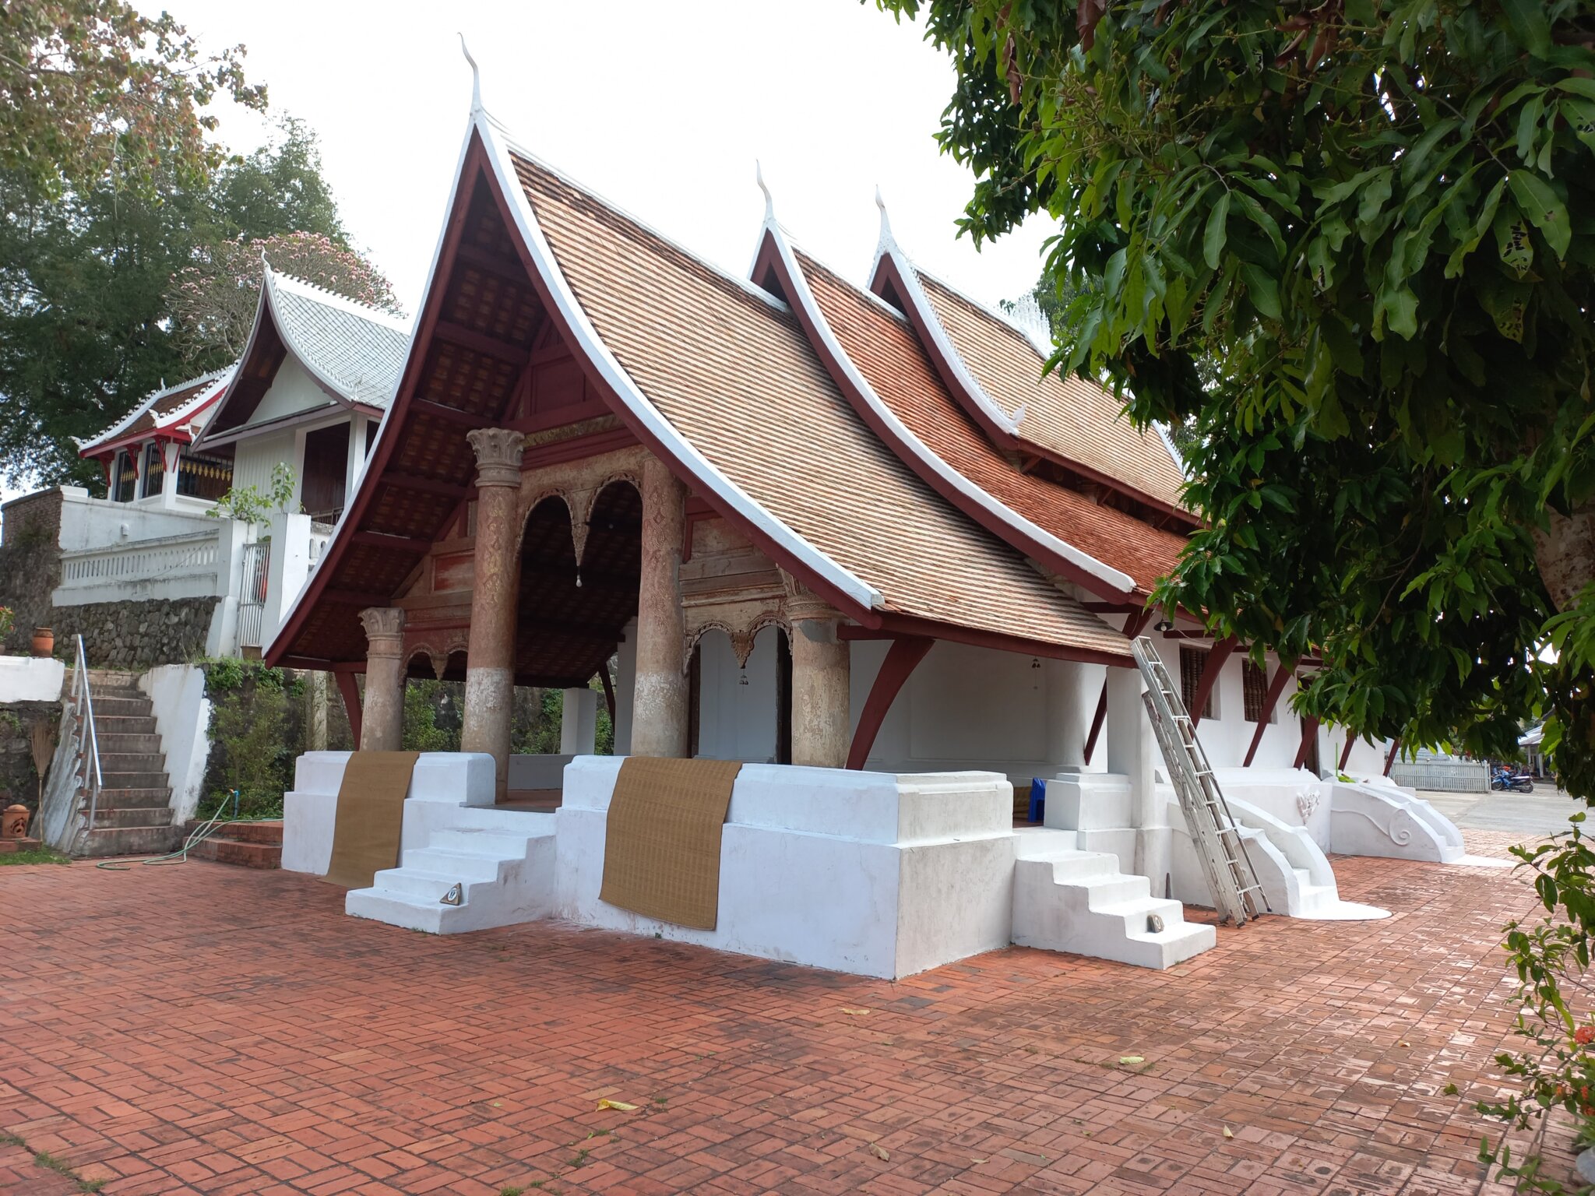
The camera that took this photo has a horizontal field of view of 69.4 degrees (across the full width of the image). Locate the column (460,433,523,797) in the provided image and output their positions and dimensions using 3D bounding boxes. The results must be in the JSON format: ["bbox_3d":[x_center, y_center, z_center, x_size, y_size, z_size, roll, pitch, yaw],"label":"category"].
[{"bbox_3d":[-3.101,0.134,11.613,0.520,3.740,0.520,-4,-9,38],"label":"column"}]

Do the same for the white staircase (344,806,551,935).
[{"bbox_3d":[-2.895,2.239,9.680,1.305,0.883,1.128,-4,-9,37],"label":"white staircase"}]

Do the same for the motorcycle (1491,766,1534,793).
[{"bbox_3d":[32.289,8.230,52.000,1.900,1.100,0.700,-6,-10,45],"label":"motorcycle"}]

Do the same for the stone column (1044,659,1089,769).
[{"bbox_3d":[2.957,1.134,12.650,0.451,1.570,0.451,-4,-9,37],"label":"stone column"}]

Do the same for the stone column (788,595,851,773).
[{"bbox_3d":[0.188,0.777,9.038,0.510,2.031,0.510,1,-7,0],"label":"stone column"}]

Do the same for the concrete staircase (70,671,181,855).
[{"bbox_3d":[-8.540,2.040,14.542,1.109,2.110,2.061,7,-9,-40],"label":"concrete staircase"}]

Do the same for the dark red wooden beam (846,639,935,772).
[{"bbox_3d":[0.658,0.805,8.560,0.720,1.000,0.120,-4,-9,38],"label":"dark red wooden beam"}]

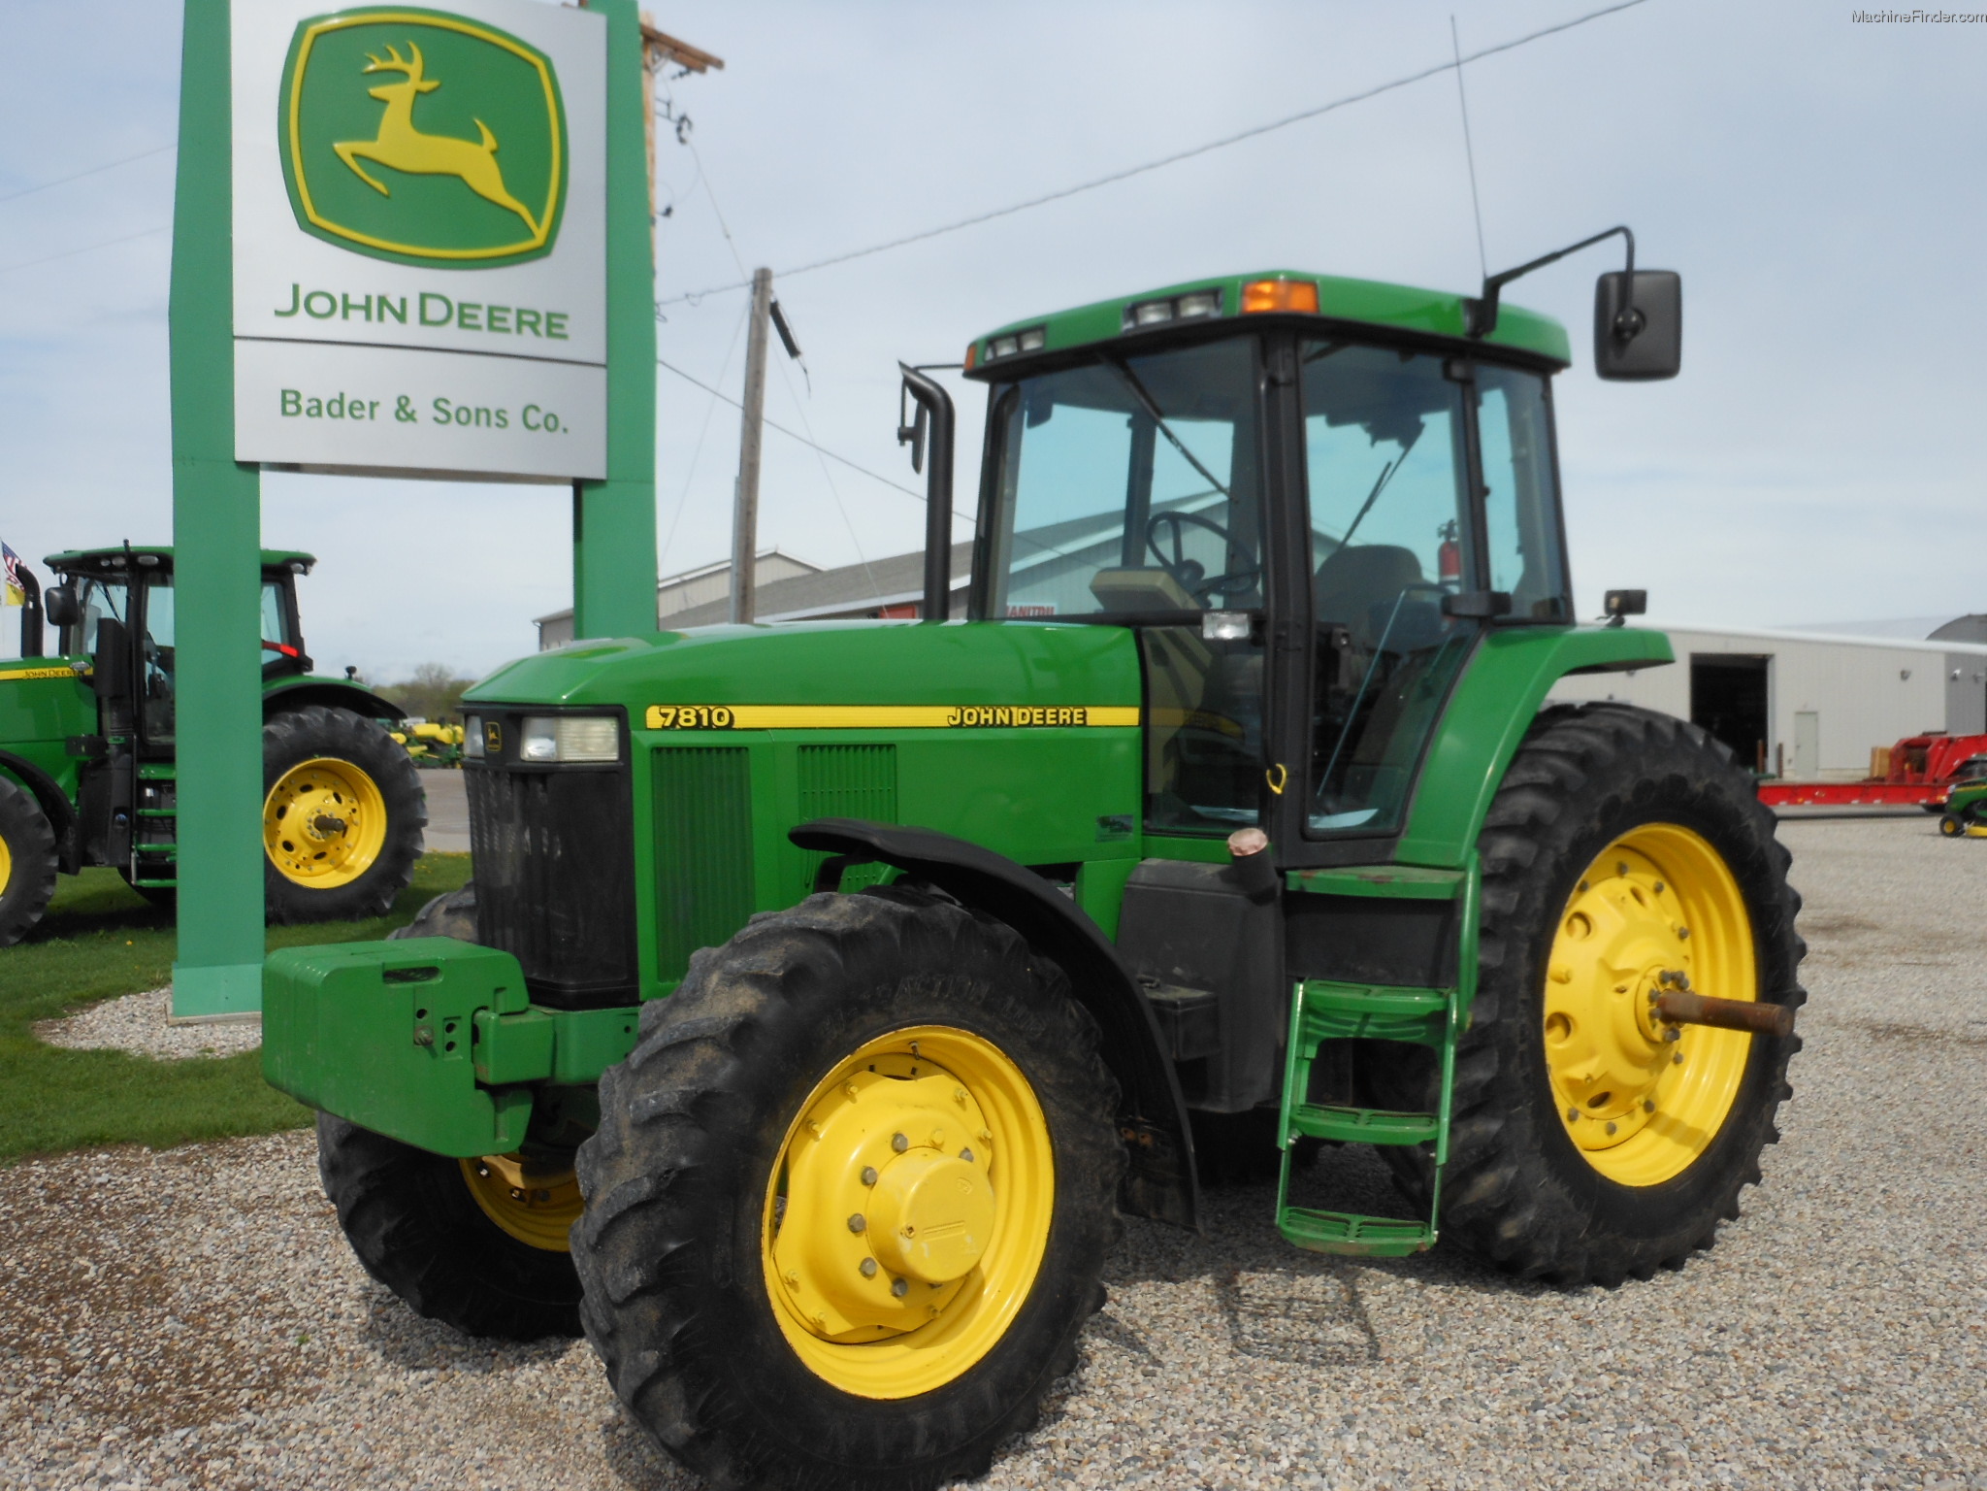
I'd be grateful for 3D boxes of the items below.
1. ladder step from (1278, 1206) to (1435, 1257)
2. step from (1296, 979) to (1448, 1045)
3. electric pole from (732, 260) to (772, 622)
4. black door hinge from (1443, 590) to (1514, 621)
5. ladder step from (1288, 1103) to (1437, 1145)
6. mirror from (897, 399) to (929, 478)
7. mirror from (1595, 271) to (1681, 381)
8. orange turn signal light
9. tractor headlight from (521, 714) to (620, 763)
[{"bbox_3d":[0.951,1.270,4.960,0.400,0.050,0.210,0,1,21],"label":"ladder step"},{"bbox_3d":[1.022,0.711,5.120,0.385,0.110,0.210,0,1,21],"label":"step"},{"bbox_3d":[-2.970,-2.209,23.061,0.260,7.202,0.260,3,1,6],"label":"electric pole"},{"bbox_3d":[1.462,-0.423,5.718,0.262,0.073,0.060,-1,1,-37],"label":"black door hinge"},{"bbox_3d":[0.989,1.006,5.040,0.385,0.050,0.200,0,1,21],"label":"ladder step"},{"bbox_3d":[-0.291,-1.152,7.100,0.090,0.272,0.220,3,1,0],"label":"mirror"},{"bbox_3d":[1.675,-1.089,4.920,0.222,0.275,0.090,0,1,15],"label":"mirror"},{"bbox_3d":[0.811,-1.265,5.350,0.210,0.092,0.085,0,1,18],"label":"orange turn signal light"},{"bbox_3d":[-0.998,-0.017,4.470,0.140,0.110,0.250,-1,1,-37],"label":"tractor headlight"}]

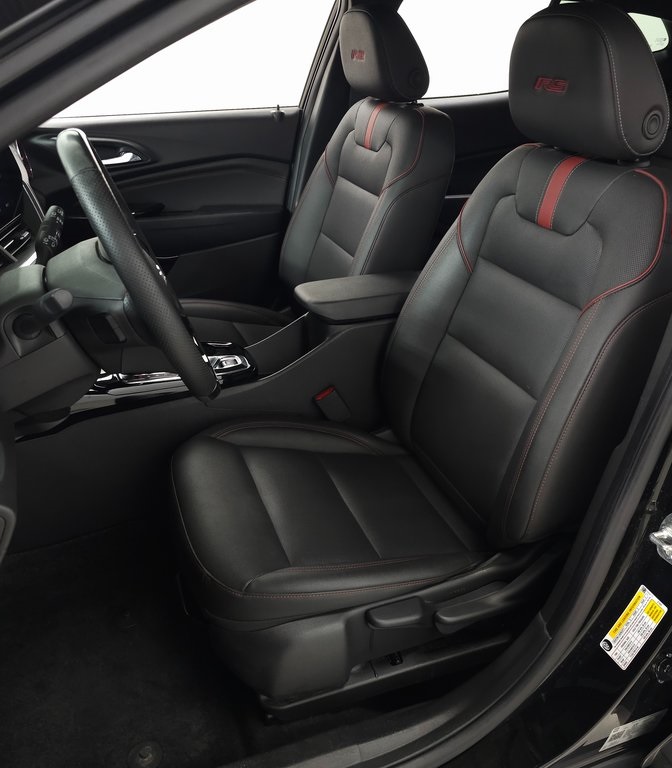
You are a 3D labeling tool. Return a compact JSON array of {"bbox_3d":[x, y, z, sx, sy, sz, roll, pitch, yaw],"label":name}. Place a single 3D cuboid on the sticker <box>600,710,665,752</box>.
[{"bbox_3d":[0.414,0.477,0.941,0.100,0.045,0.004,-10,31,-18],"label":"sticker"}]

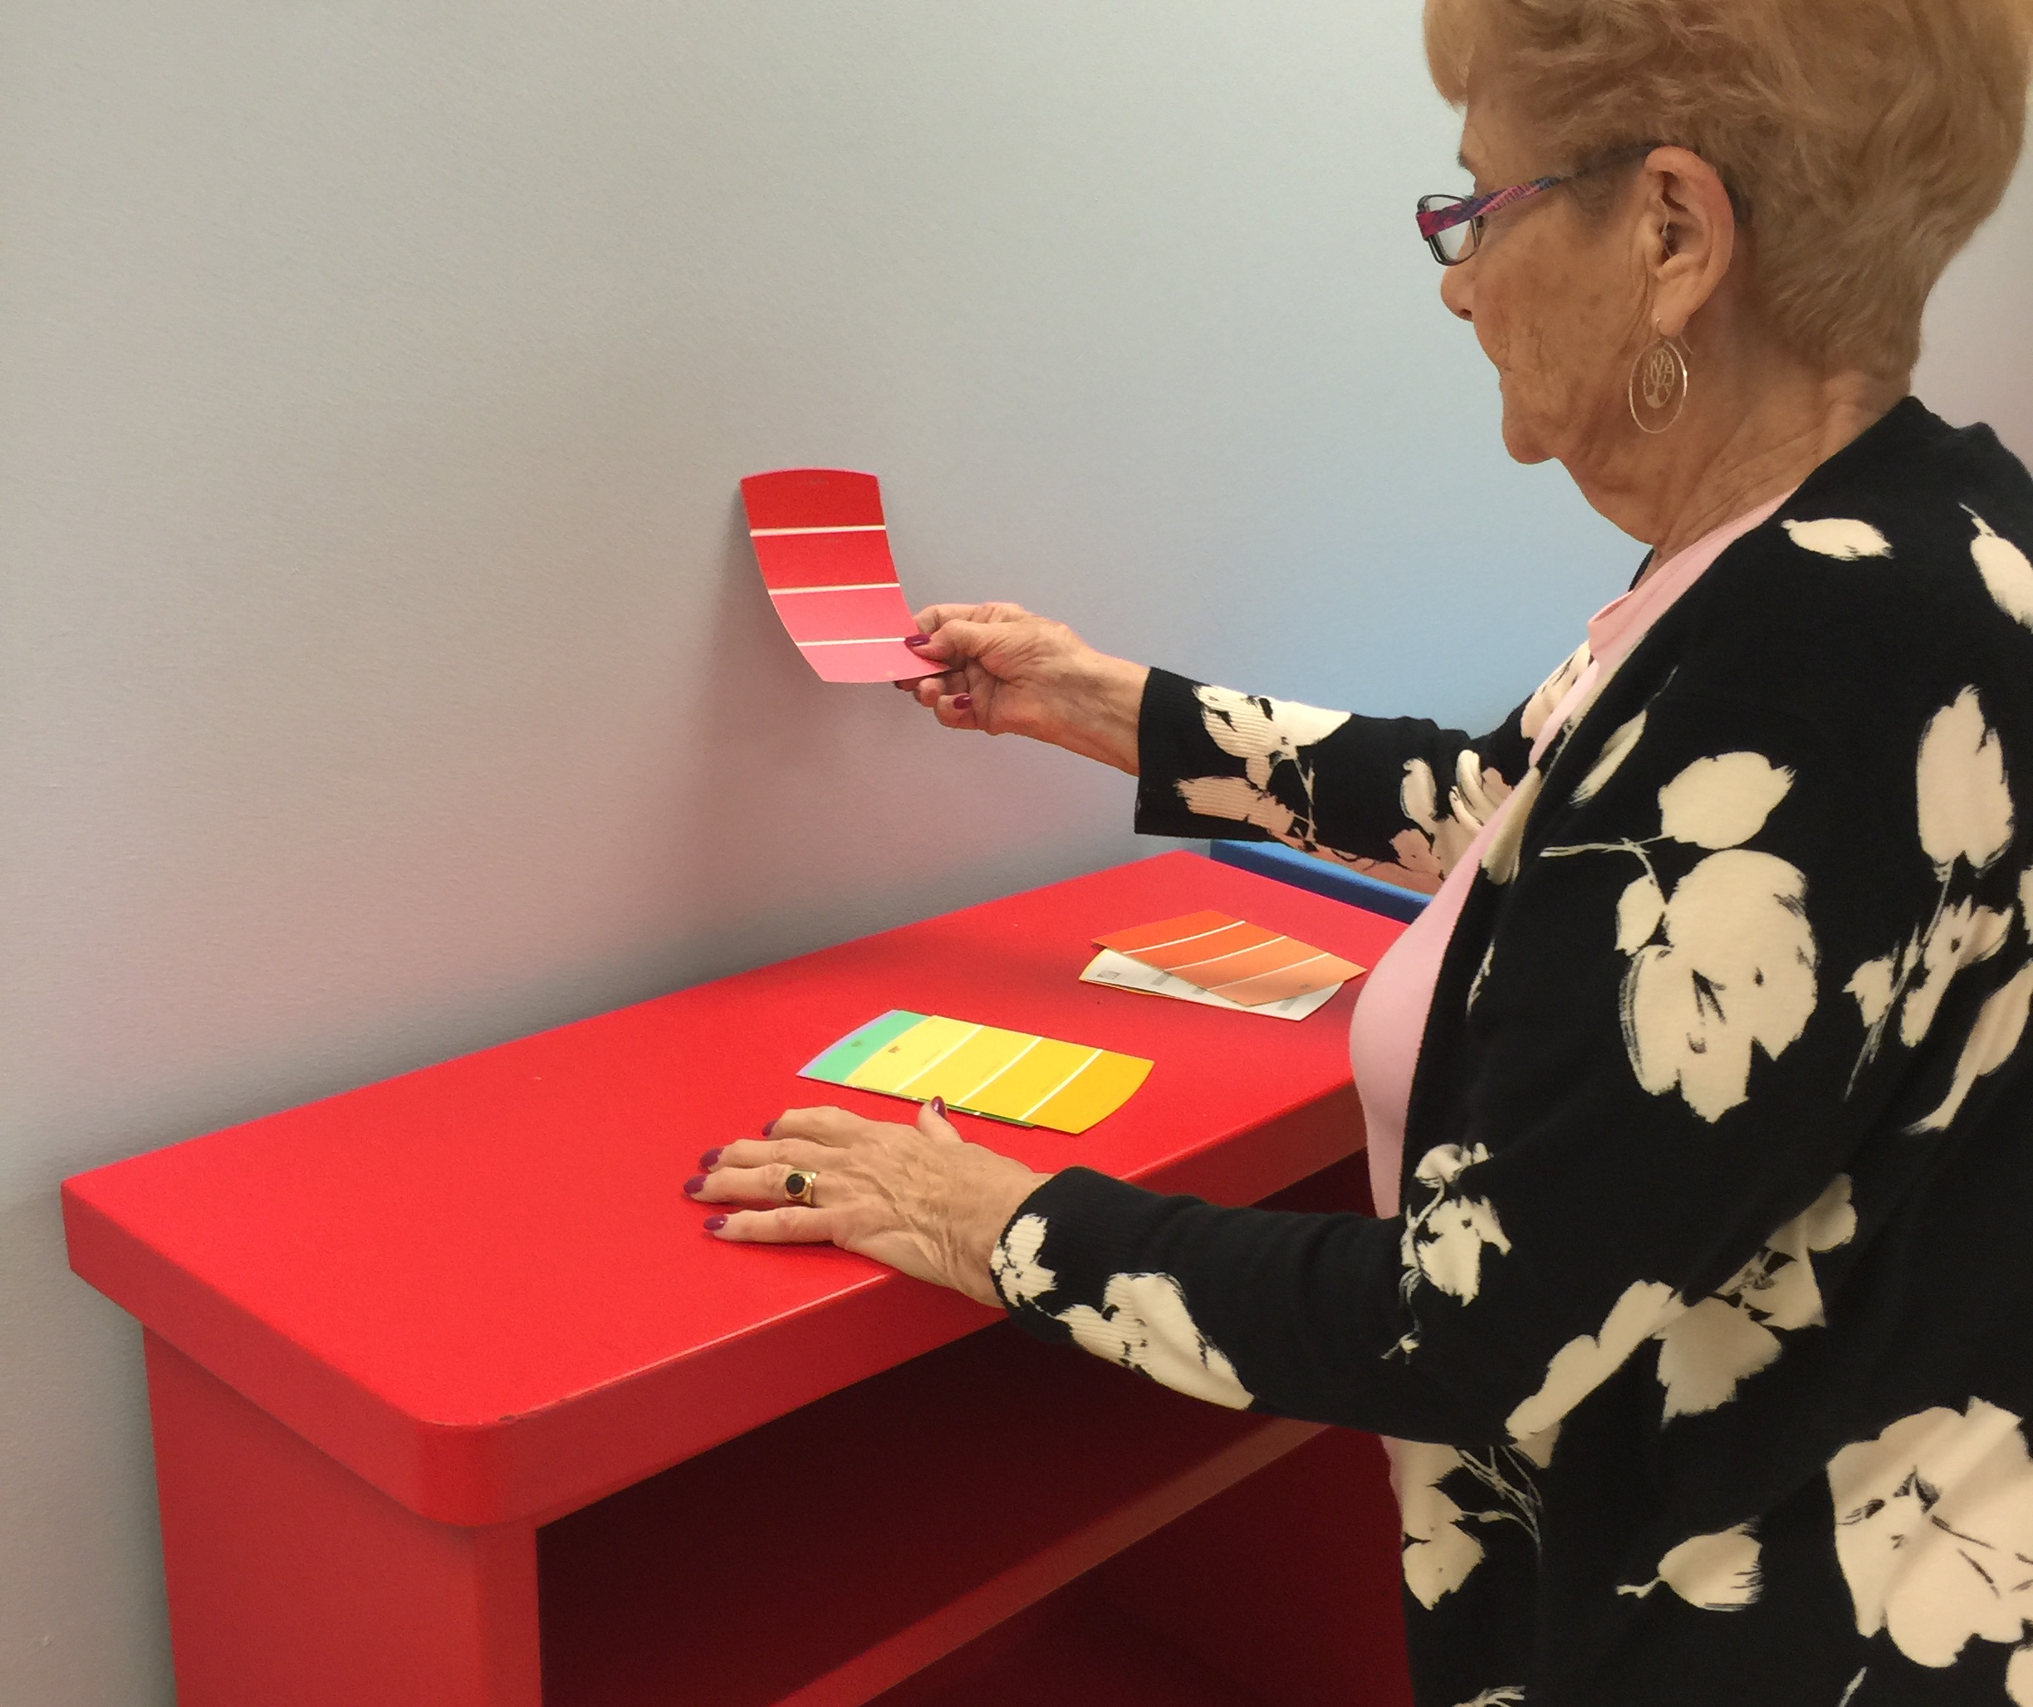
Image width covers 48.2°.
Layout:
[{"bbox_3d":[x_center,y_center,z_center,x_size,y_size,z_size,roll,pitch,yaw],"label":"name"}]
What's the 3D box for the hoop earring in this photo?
[{"bbox_3d":[0.232,-0.170,0.820,0.003,0.036,0.034,-5,17,-20],"label":"hoop earring"}]

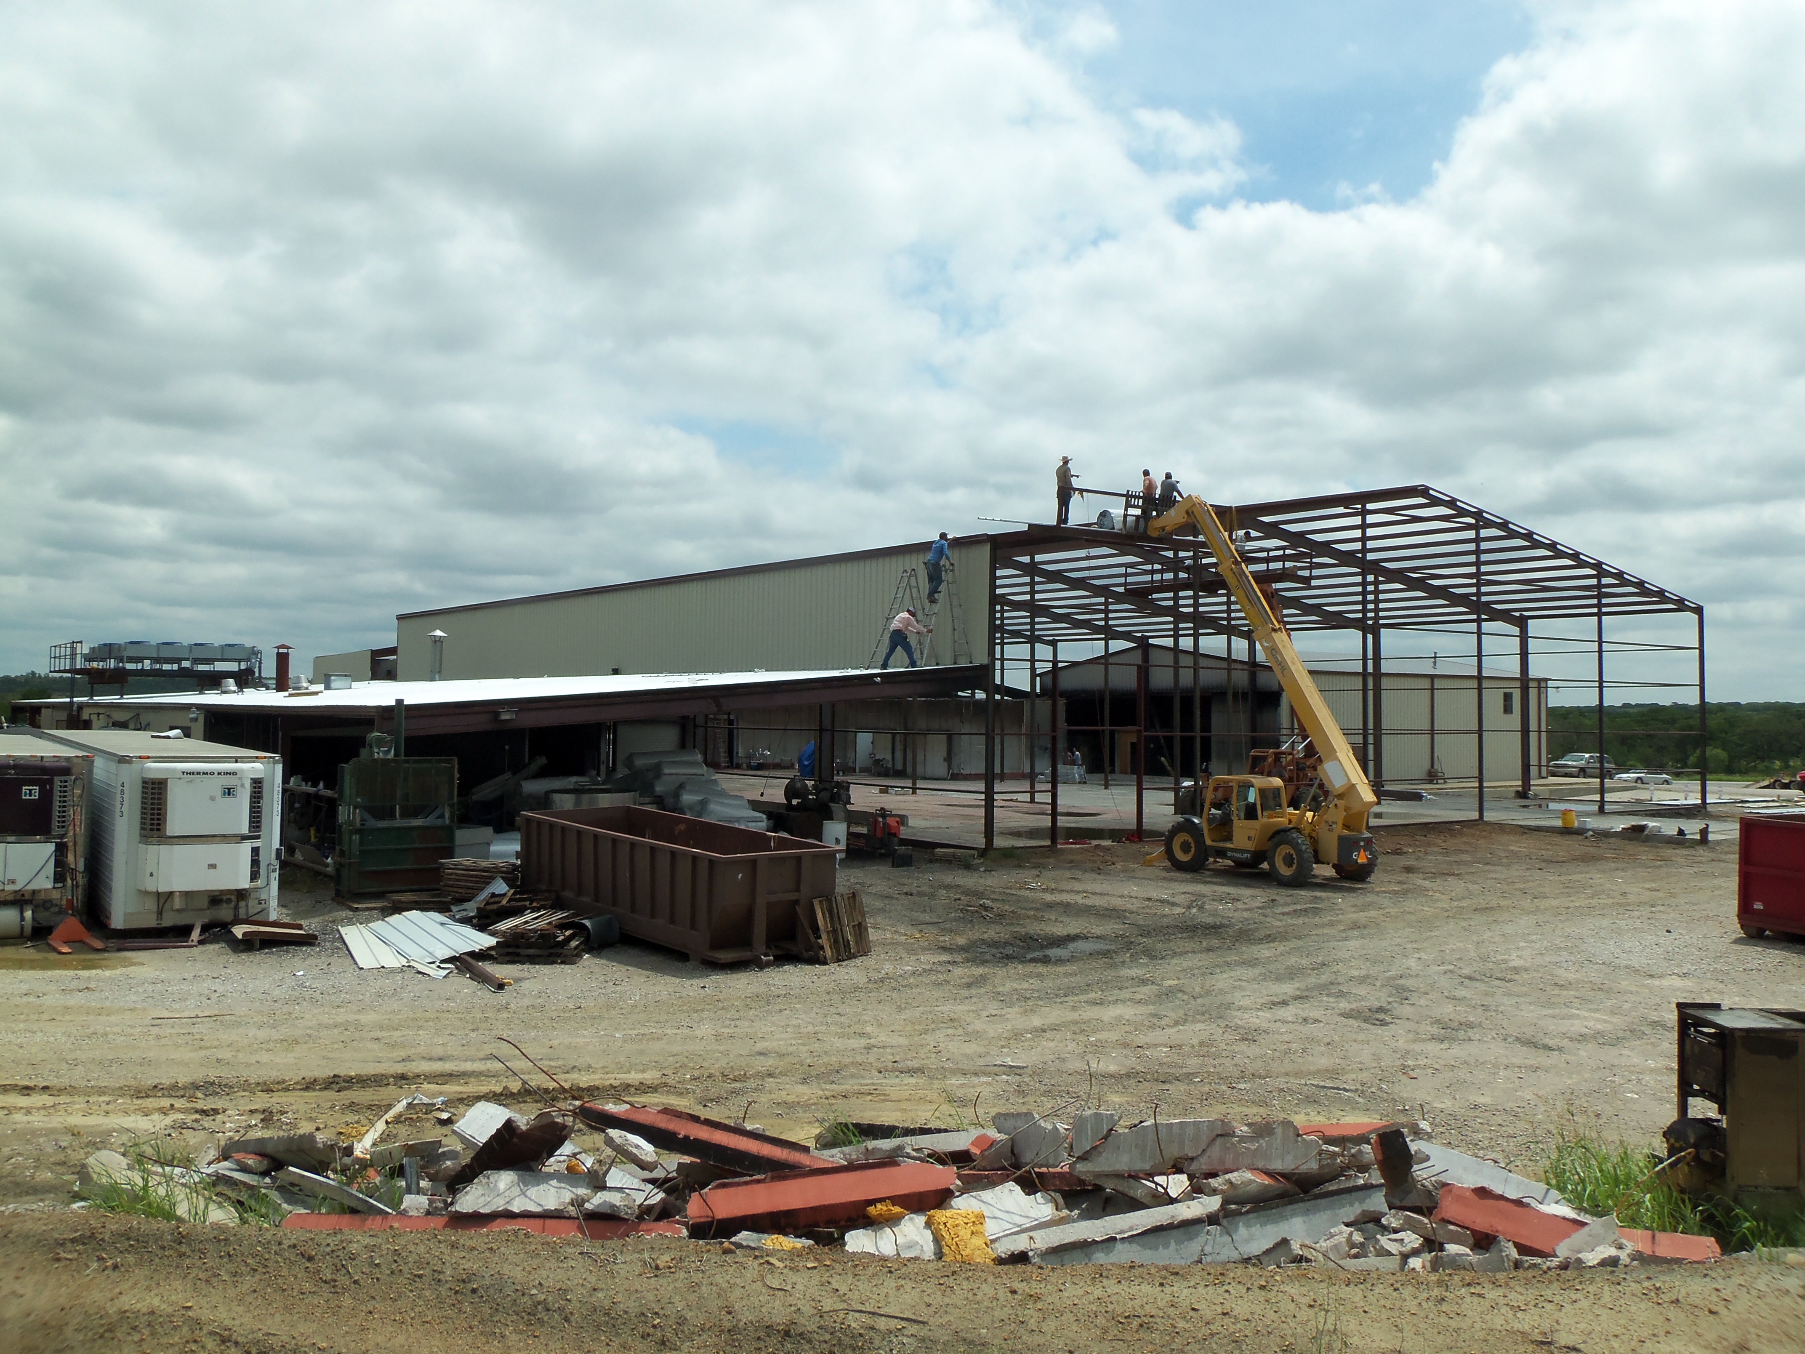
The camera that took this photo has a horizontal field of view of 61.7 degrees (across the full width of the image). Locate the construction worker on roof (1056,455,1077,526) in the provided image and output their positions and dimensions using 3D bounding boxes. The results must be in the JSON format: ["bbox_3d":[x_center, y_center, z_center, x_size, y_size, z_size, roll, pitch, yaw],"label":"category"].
[{"bbox_3d":[4.317,-4.850,39.400,0.480,1.780,0.520,1,-2,-35],"label":"construction worker on roof"}]

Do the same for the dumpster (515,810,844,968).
[{"bbox_3d":[-4.270,3.633,27.650,2.440,1.720,7.100,1,1,-41],"label":"dumpster"}]

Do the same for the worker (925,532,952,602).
[{"bbox_3d":[0.902,-2.689,37.200,0.580,1.740,0.520,2,-2,-37],"label":"worker"}]

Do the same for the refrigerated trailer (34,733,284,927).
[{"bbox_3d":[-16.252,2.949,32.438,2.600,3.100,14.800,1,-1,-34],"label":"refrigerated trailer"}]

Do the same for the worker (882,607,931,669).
[{"bbox_3d":[0.087,-0.954,37.200,1.050,1.520,0.600,1,-2,-25],"label":"worker"}]

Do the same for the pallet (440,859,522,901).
[{"bbox_3d":[-8.240,3.975,29.500,1.220,0.720,1.050,0,-2,16],"label":"pallet"}]

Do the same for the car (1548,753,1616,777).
[{"bbox_3d":[51.349,6.730,114.000,5.100,1.900,2.000,1,-2,-33],"label":"car"}]

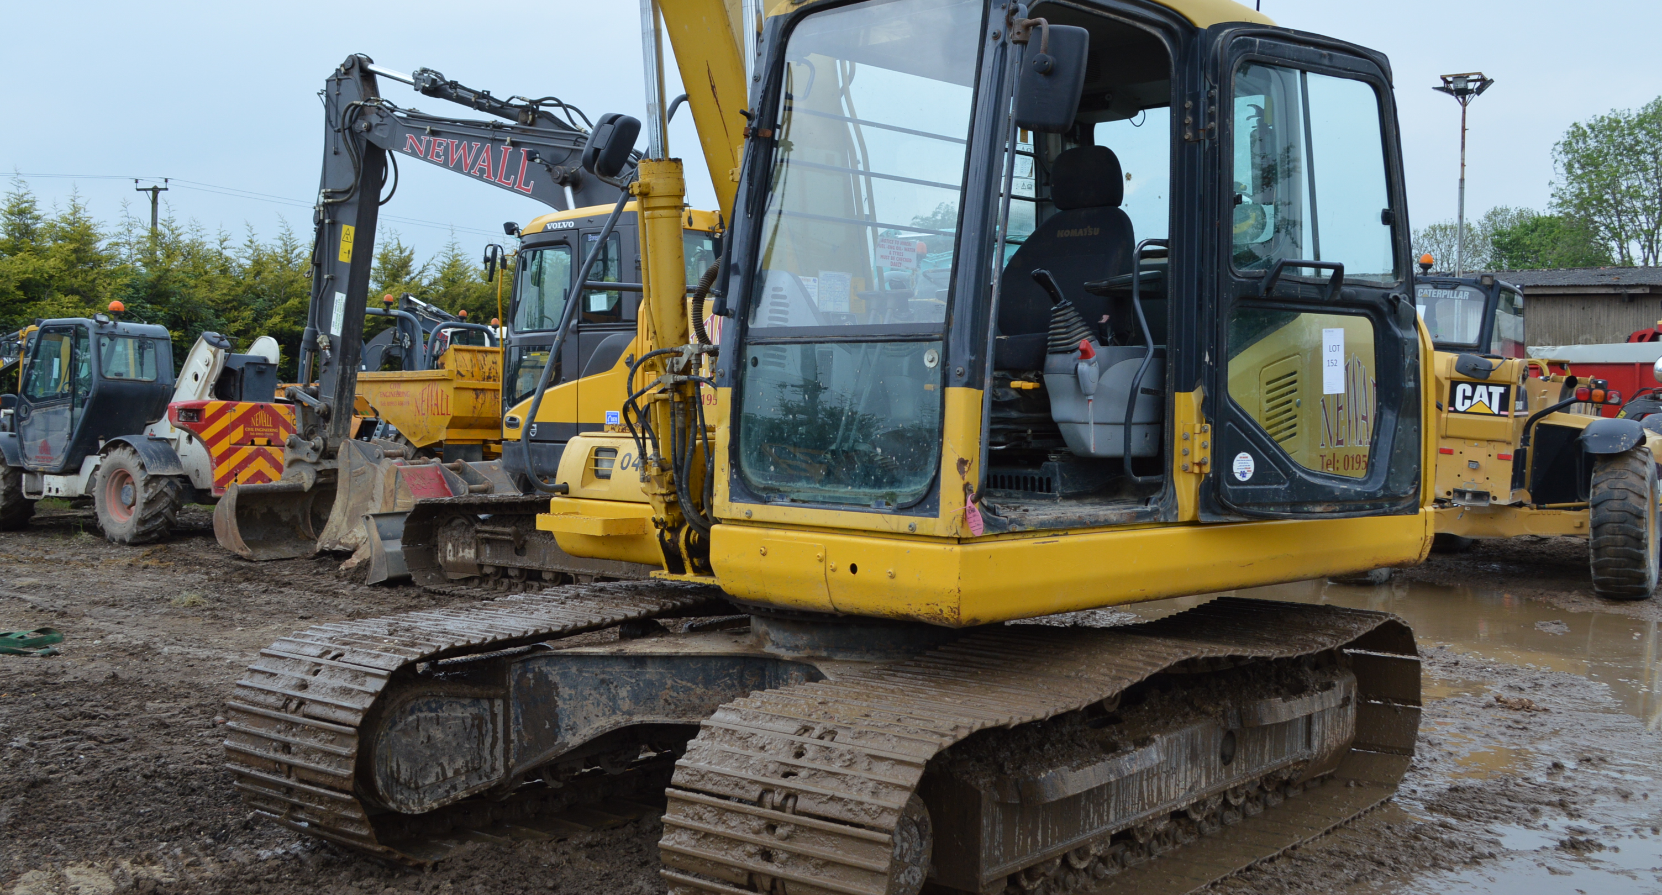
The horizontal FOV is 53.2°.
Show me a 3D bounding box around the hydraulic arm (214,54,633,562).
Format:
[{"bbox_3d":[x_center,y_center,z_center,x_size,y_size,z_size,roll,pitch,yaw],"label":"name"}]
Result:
[{"bbox_3d":[-3.413,-1.287,15.071,5.300,4.700,1.200,2,1,36],"label":"hydraulic arm"}]

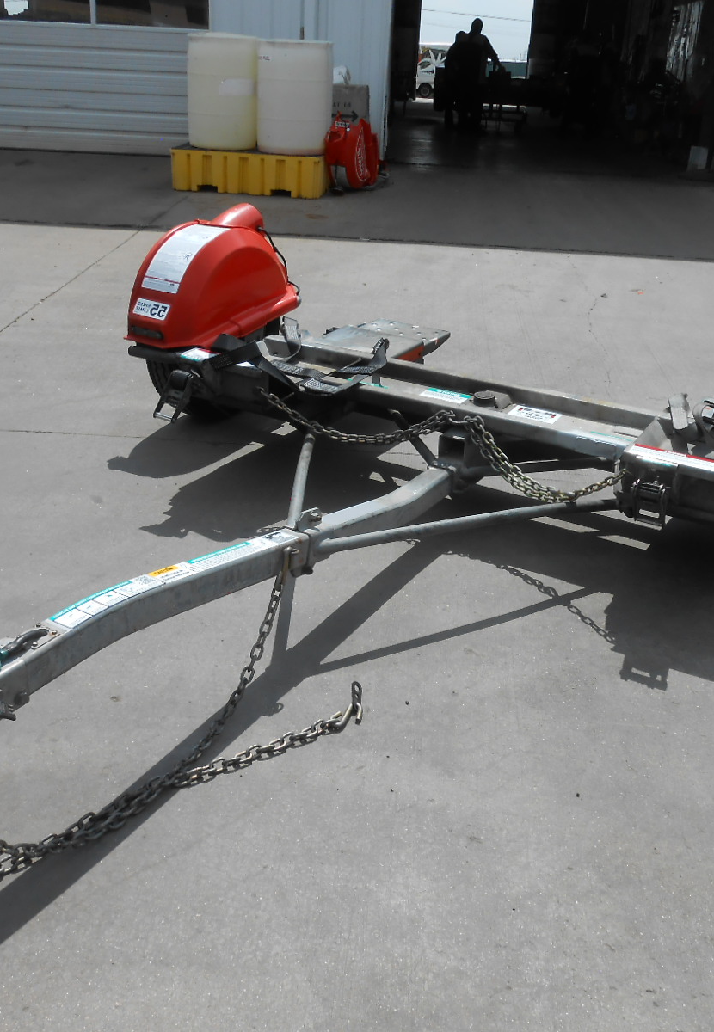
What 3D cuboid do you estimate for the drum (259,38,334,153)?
[{"bbox_3d":[-0.512,-3.481,8.557,0.600,0.870,0.600,5,26,4],"label":"drum"}]

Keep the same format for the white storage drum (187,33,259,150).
[{"bbox_3d":[-1.115,-3.551,8.650,0.600,0.870,0.600,5,26,4],"label":"white storage drum"}]

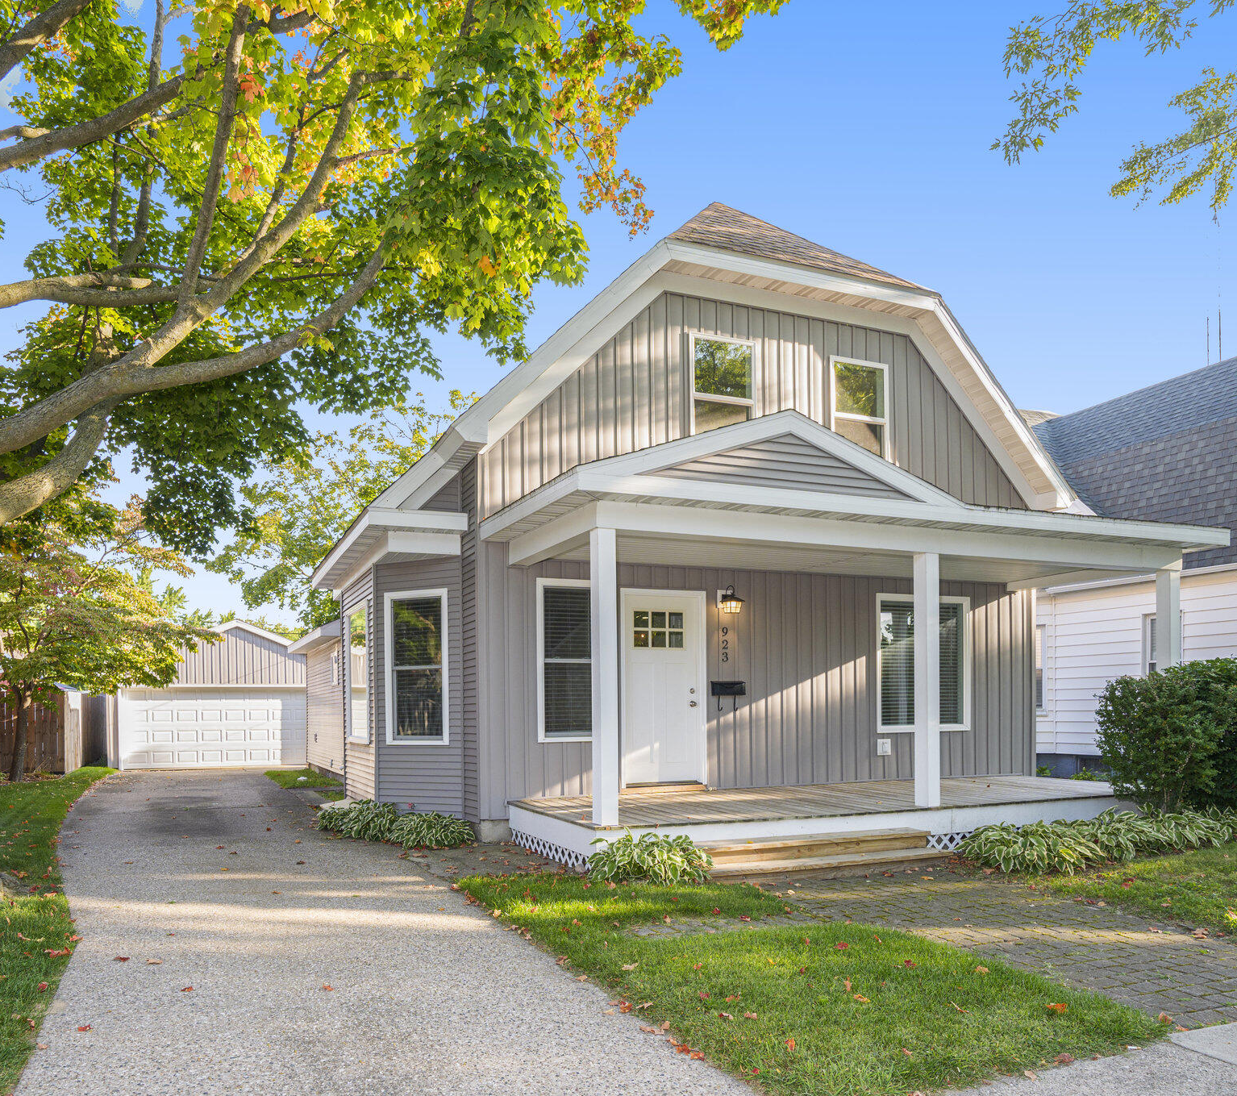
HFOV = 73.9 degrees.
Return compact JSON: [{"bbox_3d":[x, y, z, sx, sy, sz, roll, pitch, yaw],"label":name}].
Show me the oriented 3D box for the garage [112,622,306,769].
[{"bbox_3d":[-10.600,4.200,24.700,6.500,3.900,6.500,1,-6,-12],"label":"garage"}]

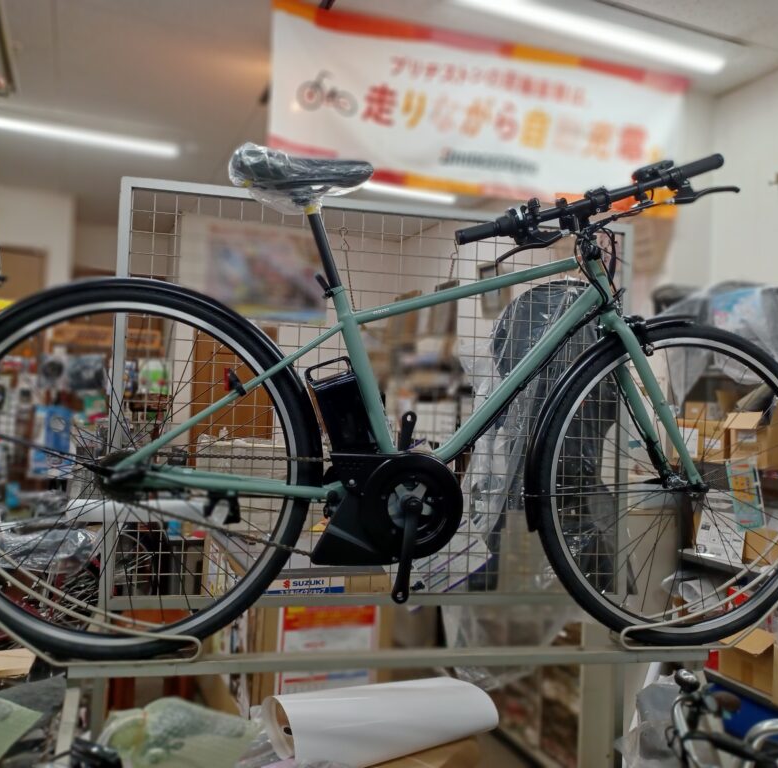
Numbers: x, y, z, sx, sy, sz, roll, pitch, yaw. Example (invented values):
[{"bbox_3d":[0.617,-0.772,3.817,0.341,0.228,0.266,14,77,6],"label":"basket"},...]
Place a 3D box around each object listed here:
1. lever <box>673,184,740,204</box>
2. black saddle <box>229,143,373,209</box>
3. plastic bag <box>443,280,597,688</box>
[{"bbox_3d":[0.627,-0.374,1.460,0.125,0.036,0.045,2,-1,2],"label":"lever"},{"bbox_3d":[-0.169,-0.405,1.444,0.272,0.100,0.165,3,-1,-11],"label":"black saddle"},{"bbox_3d":[0.412,0.299,2.200,0.440,1.100,0.370,3,-1,-13],"label":"plastic bag"}]

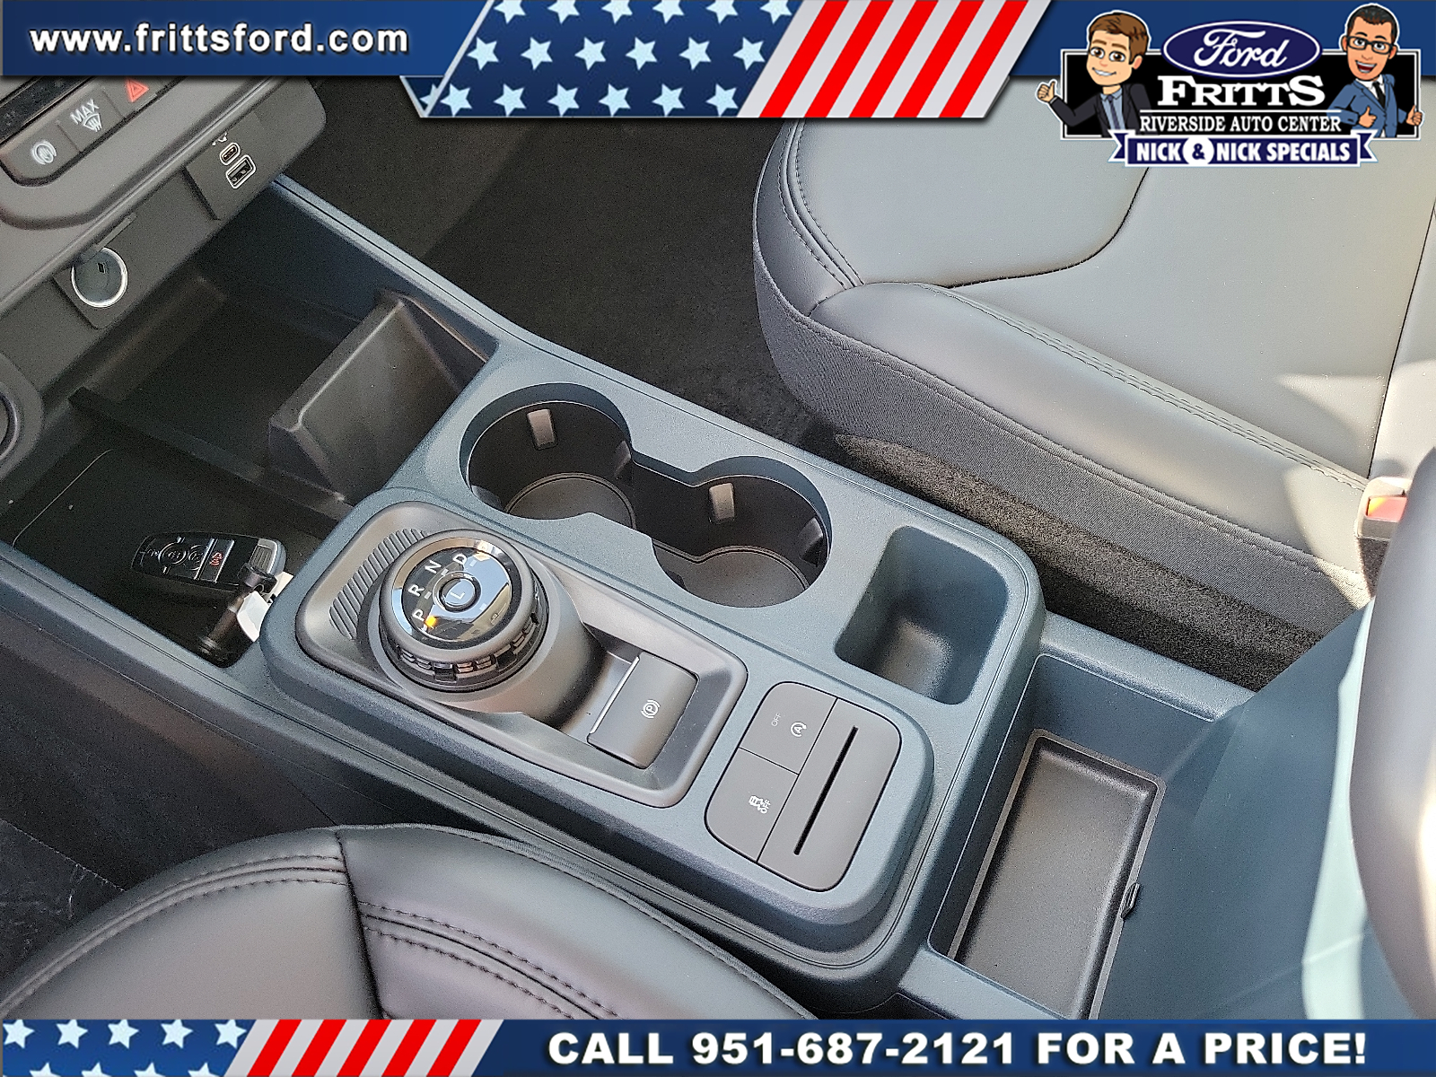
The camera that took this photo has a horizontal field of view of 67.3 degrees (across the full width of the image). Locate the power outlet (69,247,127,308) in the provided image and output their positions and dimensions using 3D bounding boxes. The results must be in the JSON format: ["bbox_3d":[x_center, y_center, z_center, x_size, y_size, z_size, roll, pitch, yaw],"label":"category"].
[{"bbox_3d":[-0.278,-0.117,0.479,0.014,0.026,0.026,17,57,24],"label":"power outlet"}]

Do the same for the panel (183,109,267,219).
[{"bbox_3d":[-0.237,-0.183,0.521,0.012,0.033,0.048,17,57,24],"label":"panel"}]

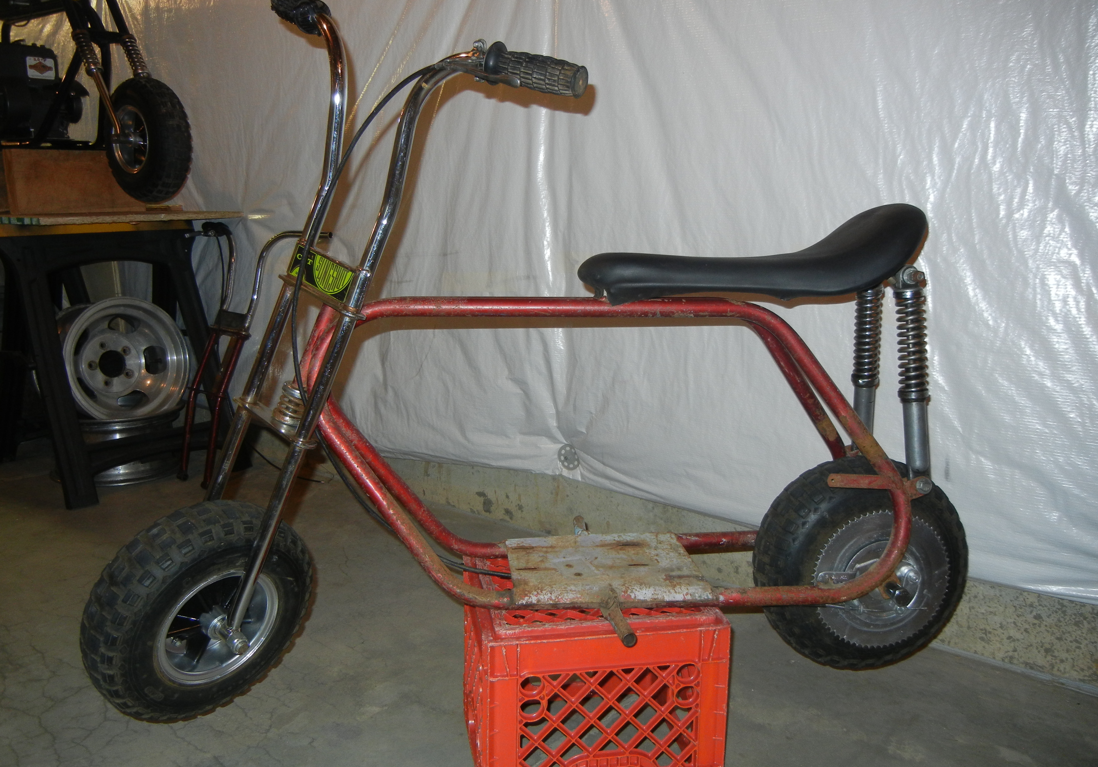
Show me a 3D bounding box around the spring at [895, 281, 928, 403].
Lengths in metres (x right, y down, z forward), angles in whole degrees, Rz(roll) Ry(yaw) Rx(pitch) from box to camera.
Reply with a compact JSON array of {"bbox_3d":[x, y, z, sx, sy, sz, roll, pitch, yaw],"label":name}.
[{"bbox_3d":[0.512,-0.056,1.345,0.043,0.170,0.043,-6,7,-6],"label":"spring"}]

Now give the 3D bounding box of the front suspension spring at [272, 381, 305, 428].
[{"bbox_3d":[-0.360,0.030,1.329,0.042,0.058,0.042,27,8,35],"label":"front suspension spring"}]

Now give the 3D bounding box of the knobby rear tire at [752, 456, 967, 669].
[{"bbox_3d":[0.483,0.278,1.474,0.330,0.330,0.108,0,10,-7],"label":"knobby rear tire"}]

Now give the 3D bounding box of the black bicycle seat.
[{"bbox_3d":[0.297,-0.187,1.368,0.517,0.147,0.200,0,10,-7],"label":"black bicycle seat"}]

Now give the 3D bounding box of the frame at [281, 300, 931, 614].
[{"bbox_3d":[0.075,0.084,1.391,0.863,0.432,0.260,0,10,-7],"label":"frame"}]

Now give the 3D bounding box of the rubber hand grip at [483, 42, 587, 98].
[{"bbox_3d":[-0.017,-0.358,1.093,0.130,0.050,0.050,22,19,27],"label":"rubber hand grip"}]

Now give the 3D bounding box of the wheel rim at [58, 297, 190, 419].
[{"bbox_3d":[-1.341,-0.061,2.938,0.187,0.394,0.394,-2,6,38],"label":"wheel rim"}]

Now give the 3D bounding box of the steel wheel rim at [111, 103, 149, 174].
[{"bbox_3d":[-1.097,-0.658,2.582,0.184,0.184,0.088,8,14,37],"label":"steel wheel rim"}]

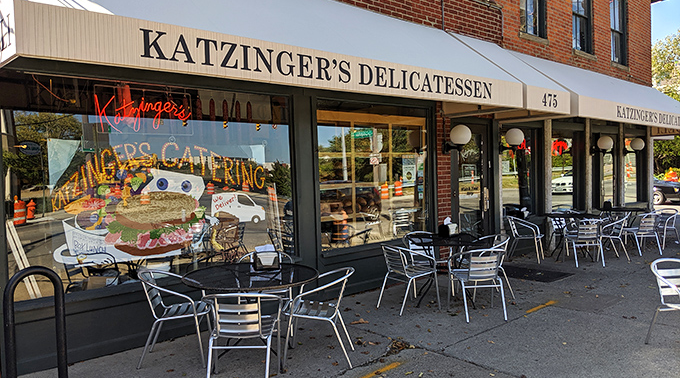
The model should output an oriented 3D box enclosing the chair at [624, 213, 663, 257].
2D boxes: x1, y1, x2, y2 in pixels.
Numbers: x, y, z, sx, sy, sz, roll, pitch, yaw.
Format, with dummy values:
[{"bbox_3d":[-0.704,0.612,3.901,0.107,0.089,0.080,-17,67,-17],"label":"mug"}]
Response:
[{"bbox_3d":[5.481,0.810,9.644,0.560,0.730,0.575,-2,2,-5],"label":"chair"}]

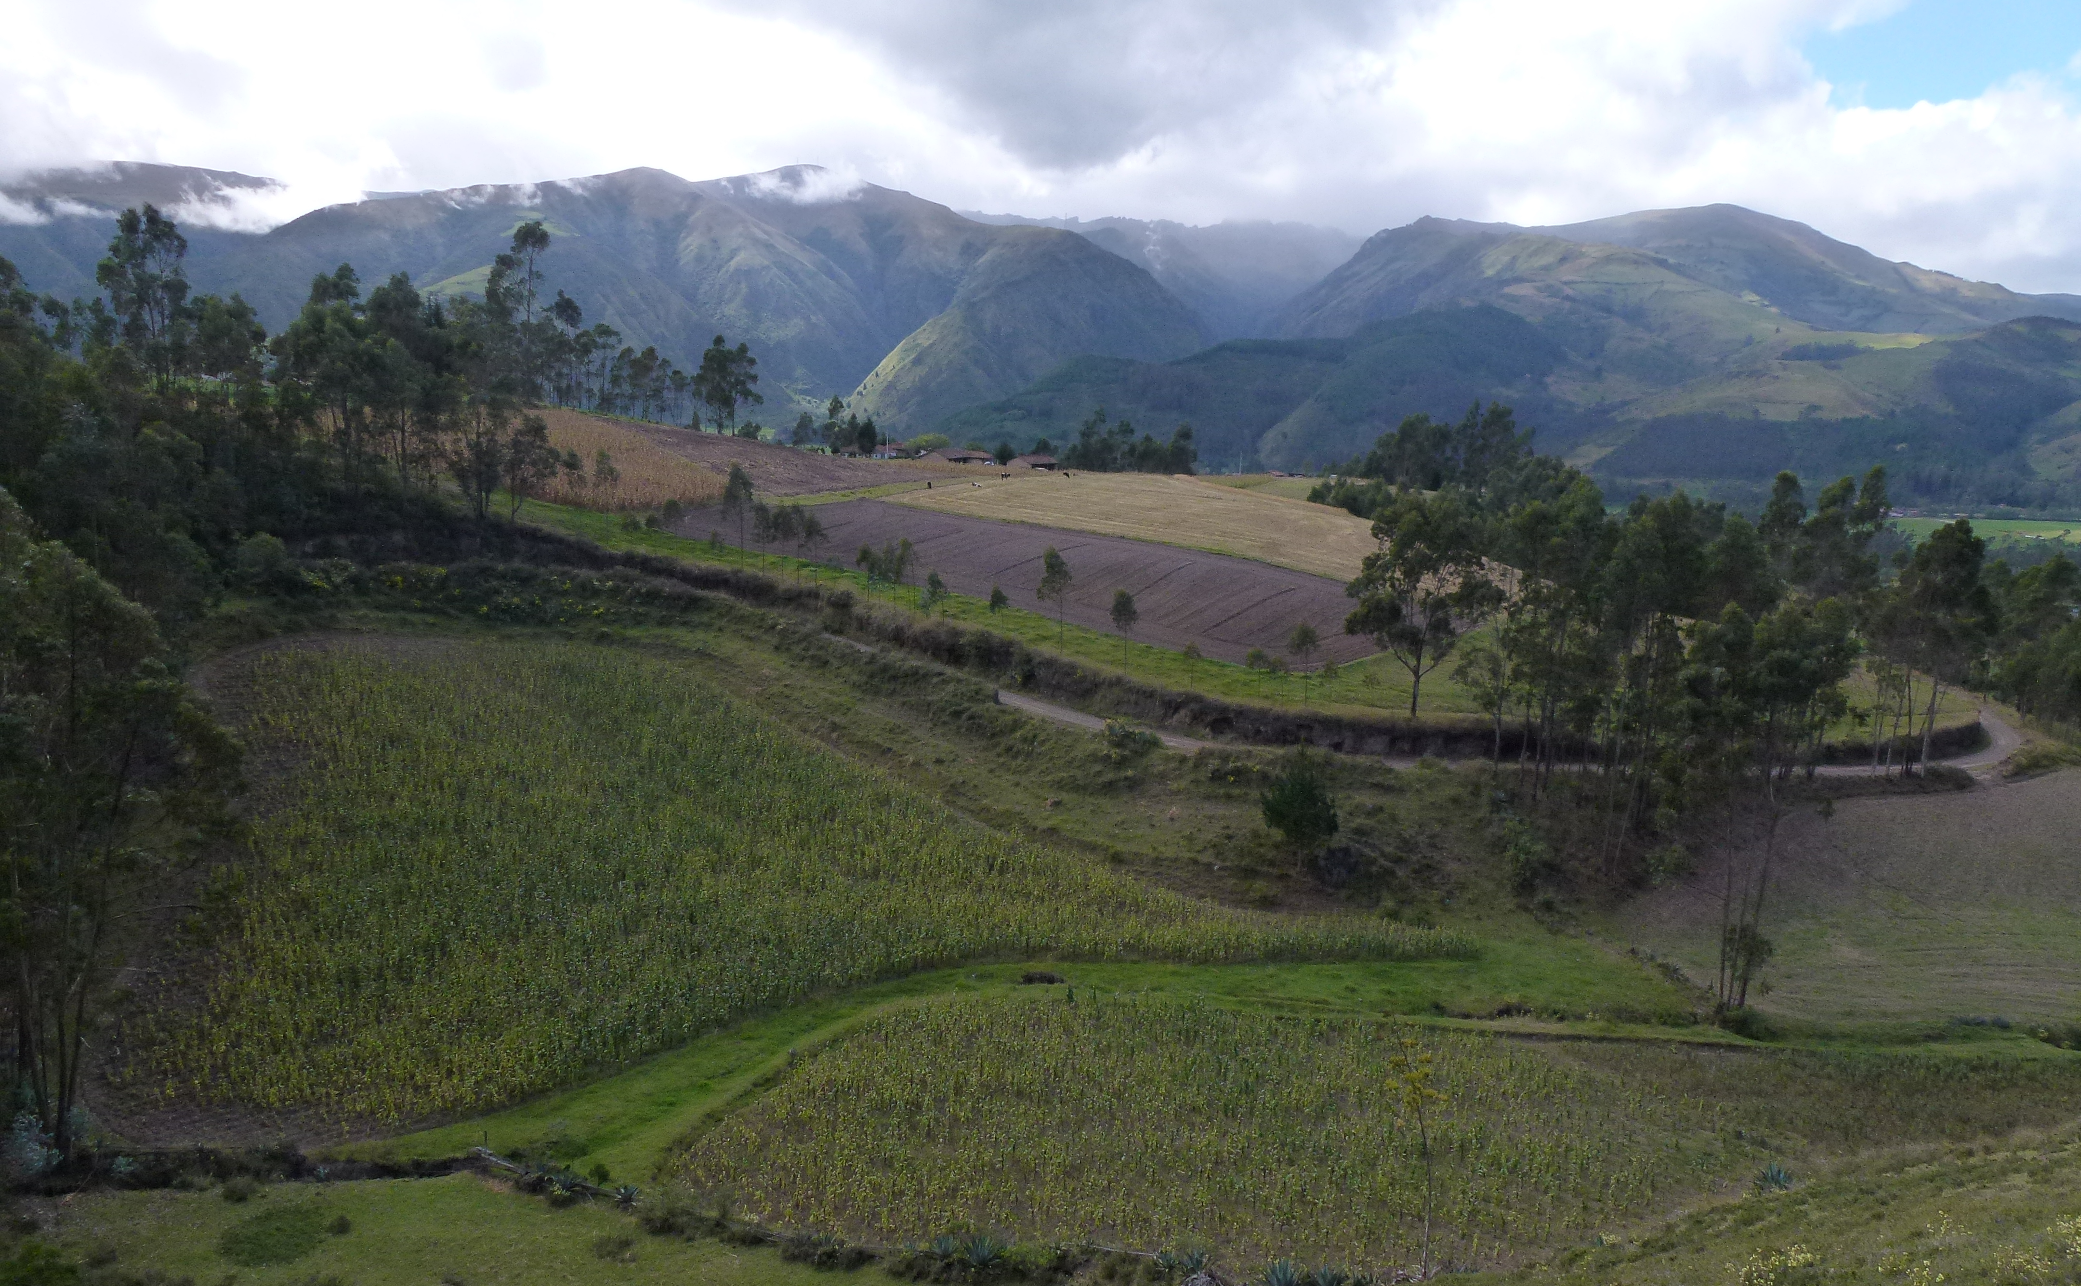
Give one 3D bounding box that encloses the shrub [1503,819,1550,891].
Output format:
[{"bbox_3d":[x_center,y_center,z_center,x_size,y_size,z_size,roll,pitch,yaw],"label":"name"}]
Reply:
[{"bbox_3d":[37.670,16.532,112.000,3.800,5.200,3.700,0,9,0],"label":"shrub"}]

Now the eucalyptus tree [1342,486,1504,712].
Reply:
[{"bbox_3d":[34.496,-3.662,130.000,14.000,20.000,13.500,0,9,0],"label":"eucalyptus tree"}]

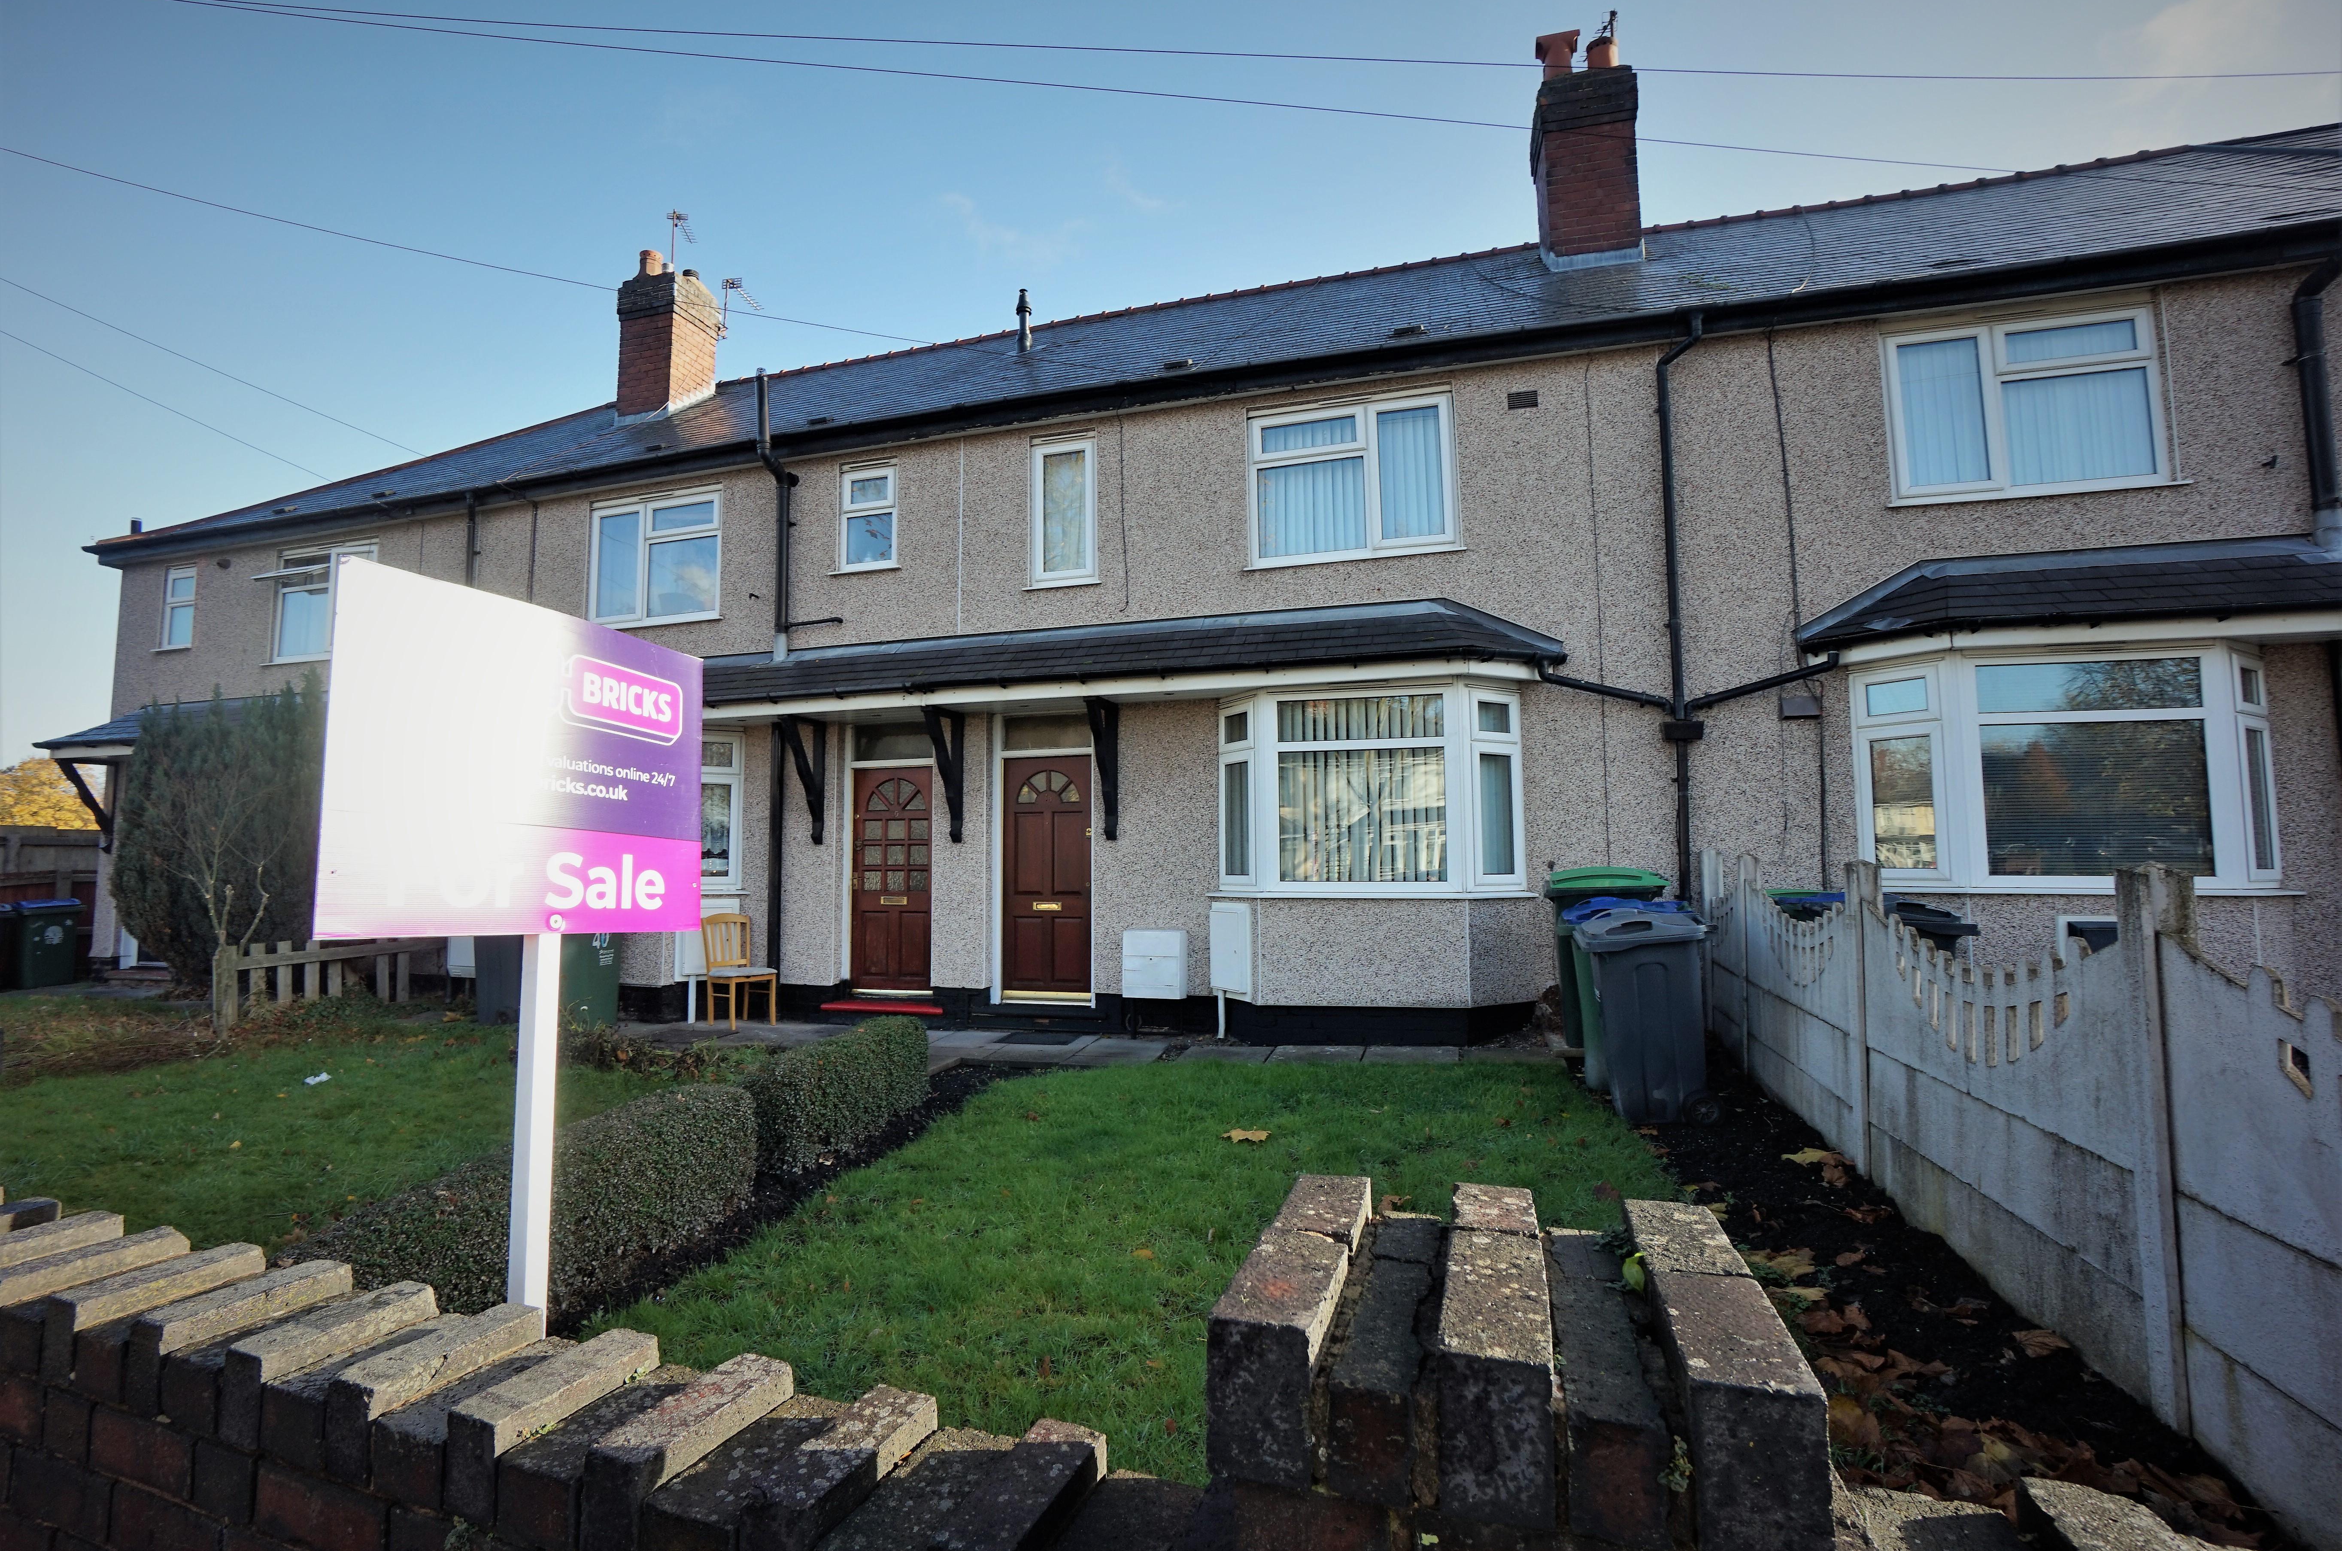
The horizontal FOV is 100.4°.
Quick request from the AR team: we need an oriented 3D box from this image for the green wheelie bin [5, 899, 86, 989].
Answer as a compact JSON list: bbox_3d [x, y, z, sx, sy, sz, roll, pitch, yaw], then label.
[{"bbox_3d":[-14.019,2.092,12.150,0.700,1.060,0.560,-2,-5,22],"label":"green wheelie bin"}]

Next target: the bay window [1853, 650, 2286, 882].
[{"bbox_3d":[5.823,-0.024,6.274,2.290,1.490,0.500,-2,-4,15],"label":"bay window"}]

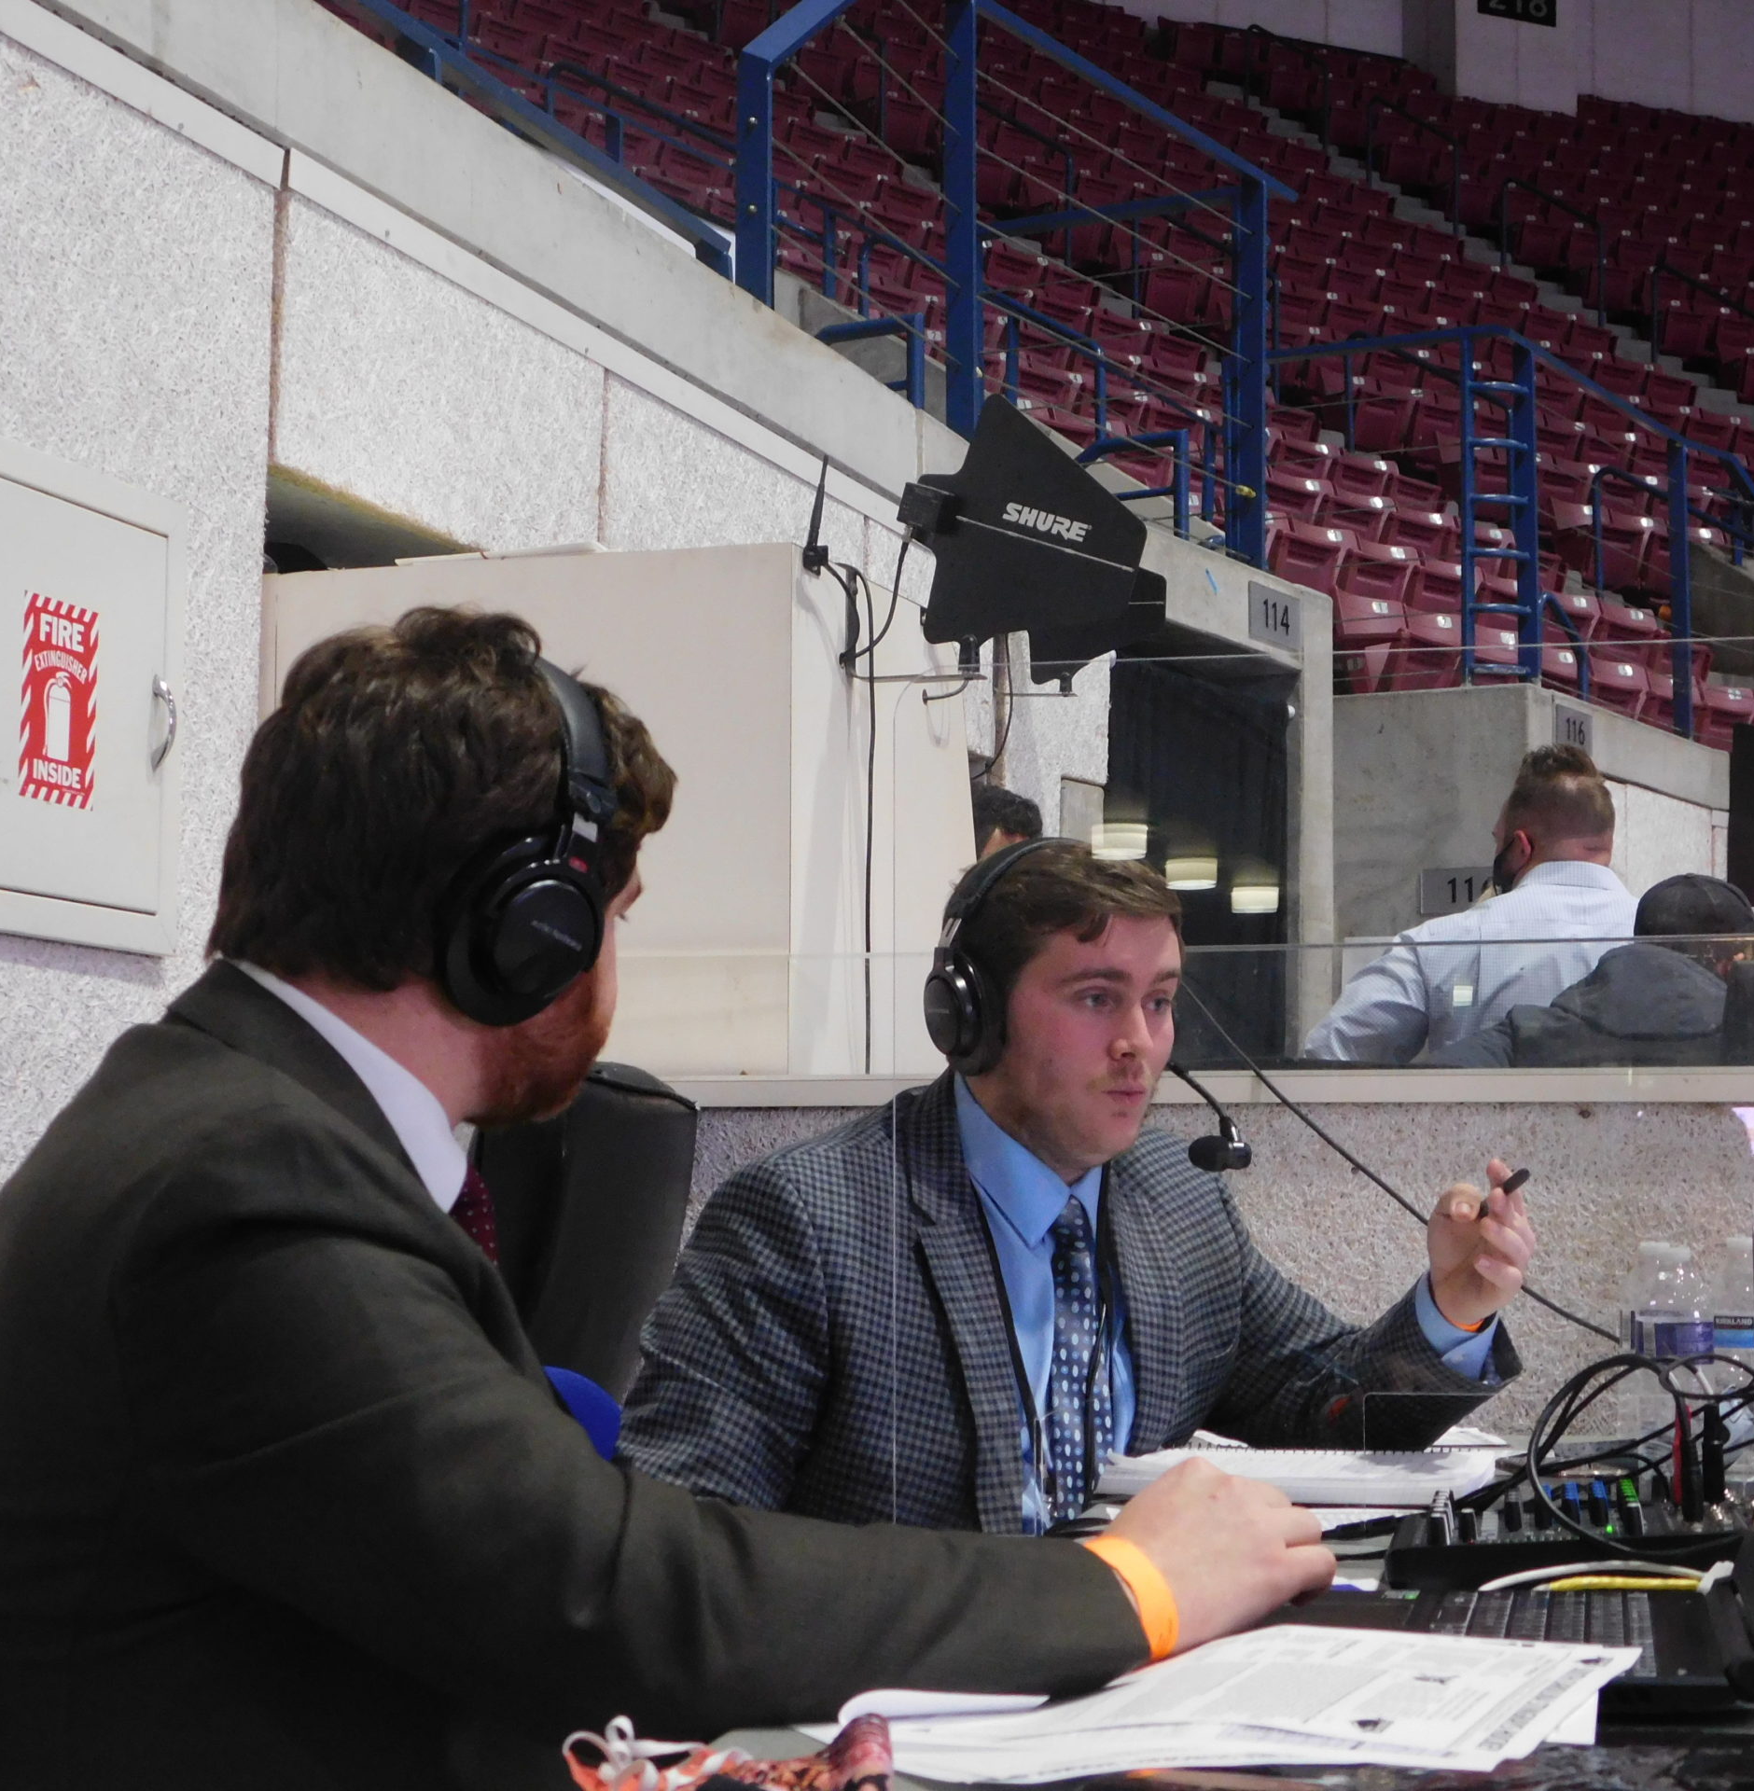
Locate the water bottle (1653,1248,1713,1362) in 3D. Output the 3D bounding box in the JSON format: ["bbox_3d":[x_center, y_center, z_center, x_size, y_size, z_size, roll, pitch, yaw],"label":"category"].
[{"bbox_3d":[0.704,0.412,3.100,0.065,0.203,0.065,0,-5,0],"label":"water bottle"}]

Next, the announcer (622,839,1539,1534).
[{"bbox_3d":[0.210,0.590,2.570,0.680,1.260,0.680,5,-7,-43],"label":"announcer"}]

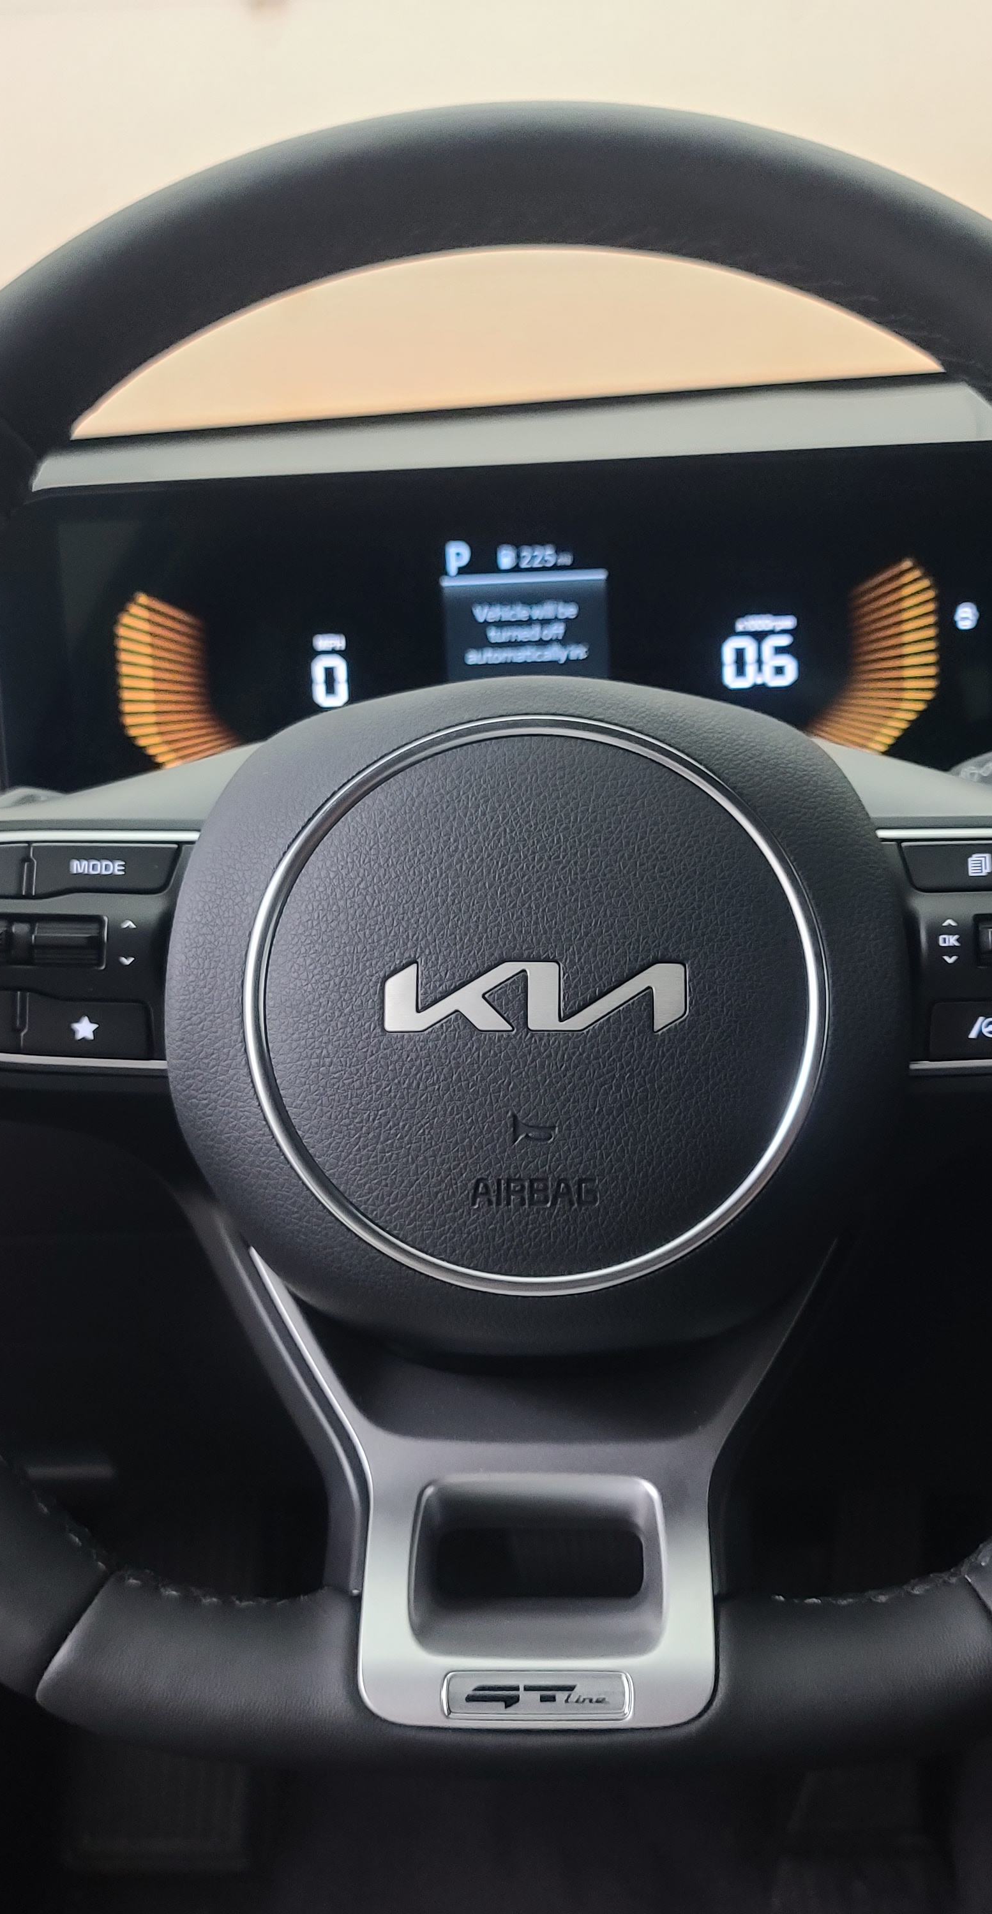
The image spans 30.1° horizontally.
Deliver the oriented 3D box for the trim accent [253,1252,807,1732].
[{"bbox_3d":[0.007,0.108,0.381,0.118,0.094,0.030,0,-7,0],"label":"trim accent"}]

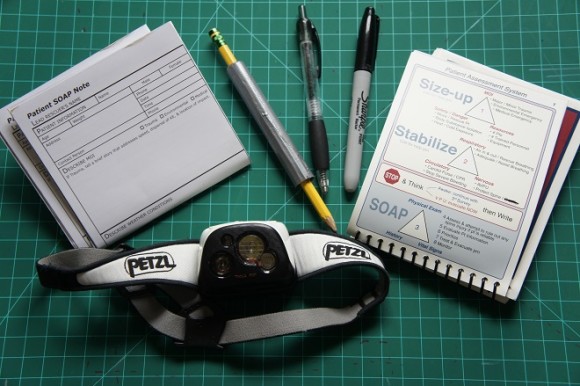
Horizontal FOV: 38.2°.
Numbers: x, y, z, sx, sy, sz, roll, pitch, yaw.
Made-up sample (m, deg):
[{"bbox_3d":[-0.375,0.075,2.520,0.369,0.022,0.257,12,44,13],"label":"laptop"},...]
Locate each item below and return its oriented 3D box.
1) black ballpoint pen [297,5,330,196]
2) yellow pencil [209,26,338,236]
[{"bbox_3d":[0.016,-0.067,0.578,0.015,0.012,0.141,-6,74,0],"label":"black ballpoint pen"},{"bbox_3d":[-0.012,-0.045,0.572,0.013,0.012,0.169,-29,75,-7],"label":"yellow pencil"}]

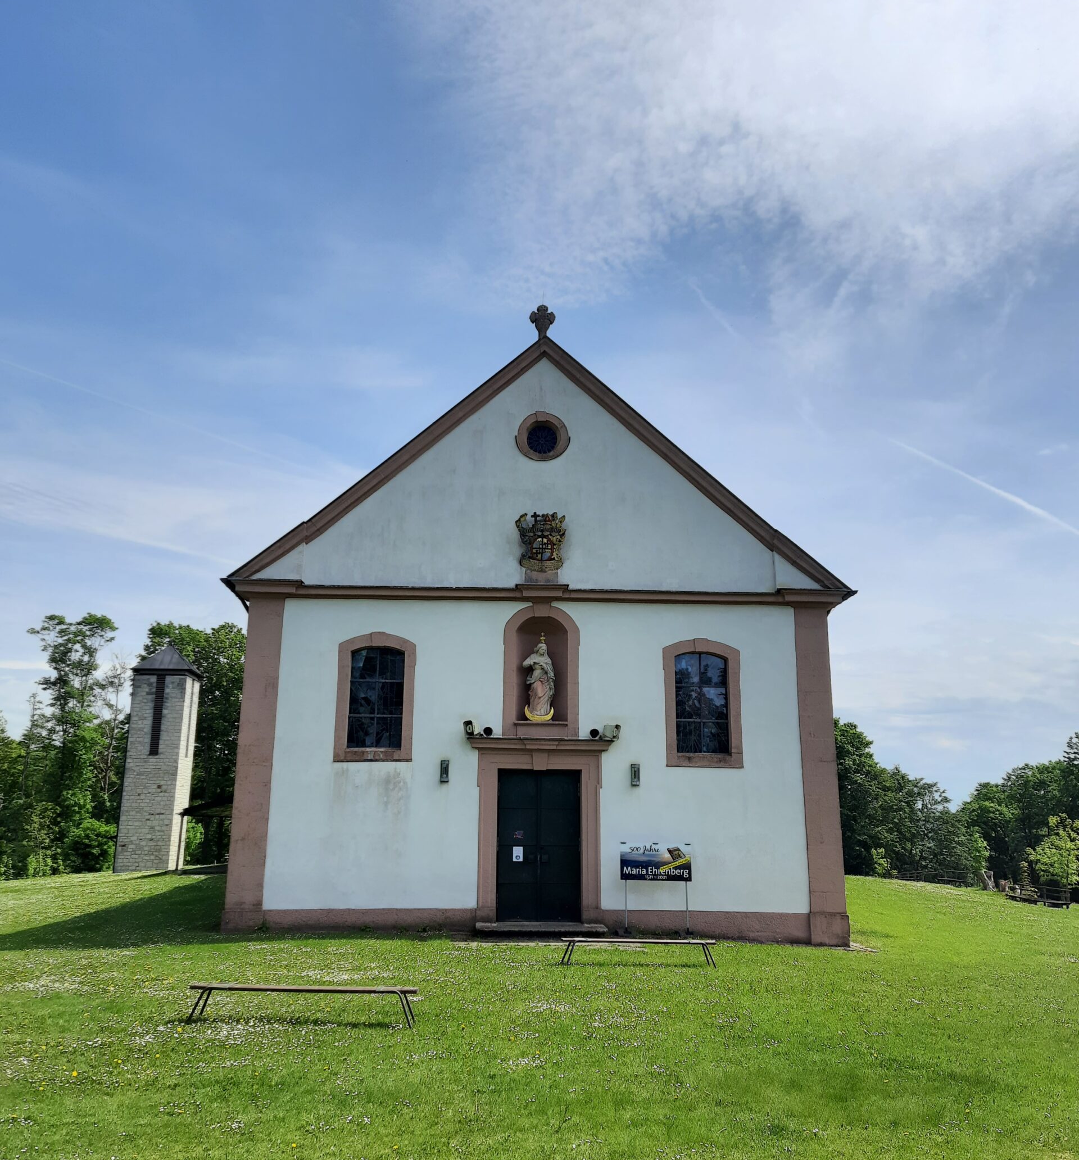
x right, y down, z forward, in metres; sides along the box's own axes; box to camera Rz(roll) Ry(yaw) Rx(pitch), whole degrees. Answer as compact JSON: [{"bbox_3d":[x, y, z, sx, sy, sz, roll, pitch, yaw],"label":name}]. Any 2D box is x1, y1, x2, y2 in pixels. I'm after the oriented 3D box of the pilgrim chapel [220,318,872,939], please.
[{"bbox_3d":[-0.221,2.922,32.504,14.050,14.200,22.000,1,-13,-1],"label":"pilgrim chapel"}]

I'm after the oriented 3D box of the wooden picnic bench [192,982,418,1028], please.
[{"bbox_3d":[-2.618,4.750,11.176,2.530,0.420,0.380,0,-13,1],"label":"wooden picnic bench"}]

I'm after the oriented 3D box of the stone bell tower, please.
[{"bbox_3d":[-15.003,6.917,39.613,2.250,9.000,2.250,1,-13,-3],"label":"stone bell tower"}]

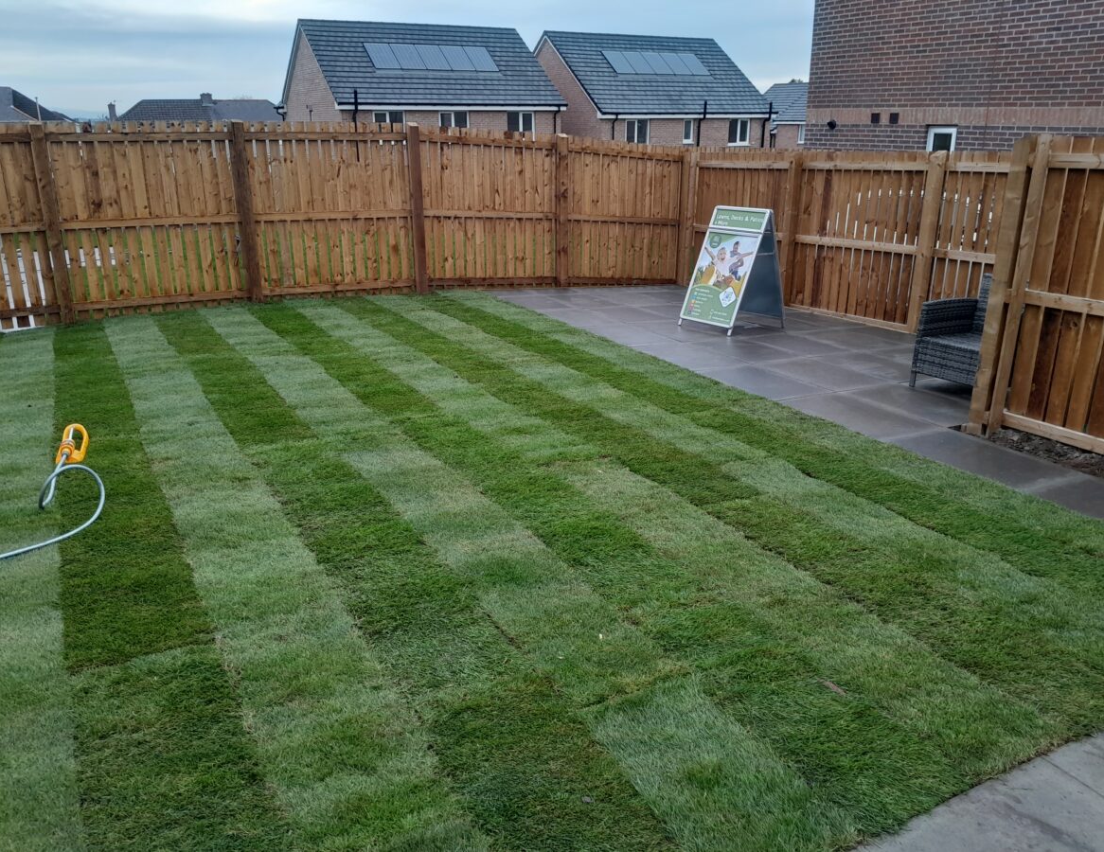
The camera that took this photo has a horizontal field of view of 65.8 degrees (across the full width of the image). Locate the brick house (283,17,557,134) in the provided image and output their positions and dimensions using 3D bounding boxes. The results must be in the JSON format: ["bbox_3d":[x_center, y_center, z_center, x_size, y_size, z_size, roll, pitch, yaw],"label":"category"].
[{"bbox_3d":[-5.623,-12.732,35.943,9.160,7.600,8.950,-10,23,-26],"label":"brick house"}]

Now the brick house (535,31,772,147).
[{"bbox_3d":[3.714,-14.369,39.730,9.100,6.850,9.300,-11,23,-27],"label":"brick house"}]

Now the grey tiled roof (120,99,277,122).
[{"bbox_3d":[-31.307,-28.315,77.400,16.000,2.350,6.800,-8,21,-19],"label":"grey tiled roof"}]

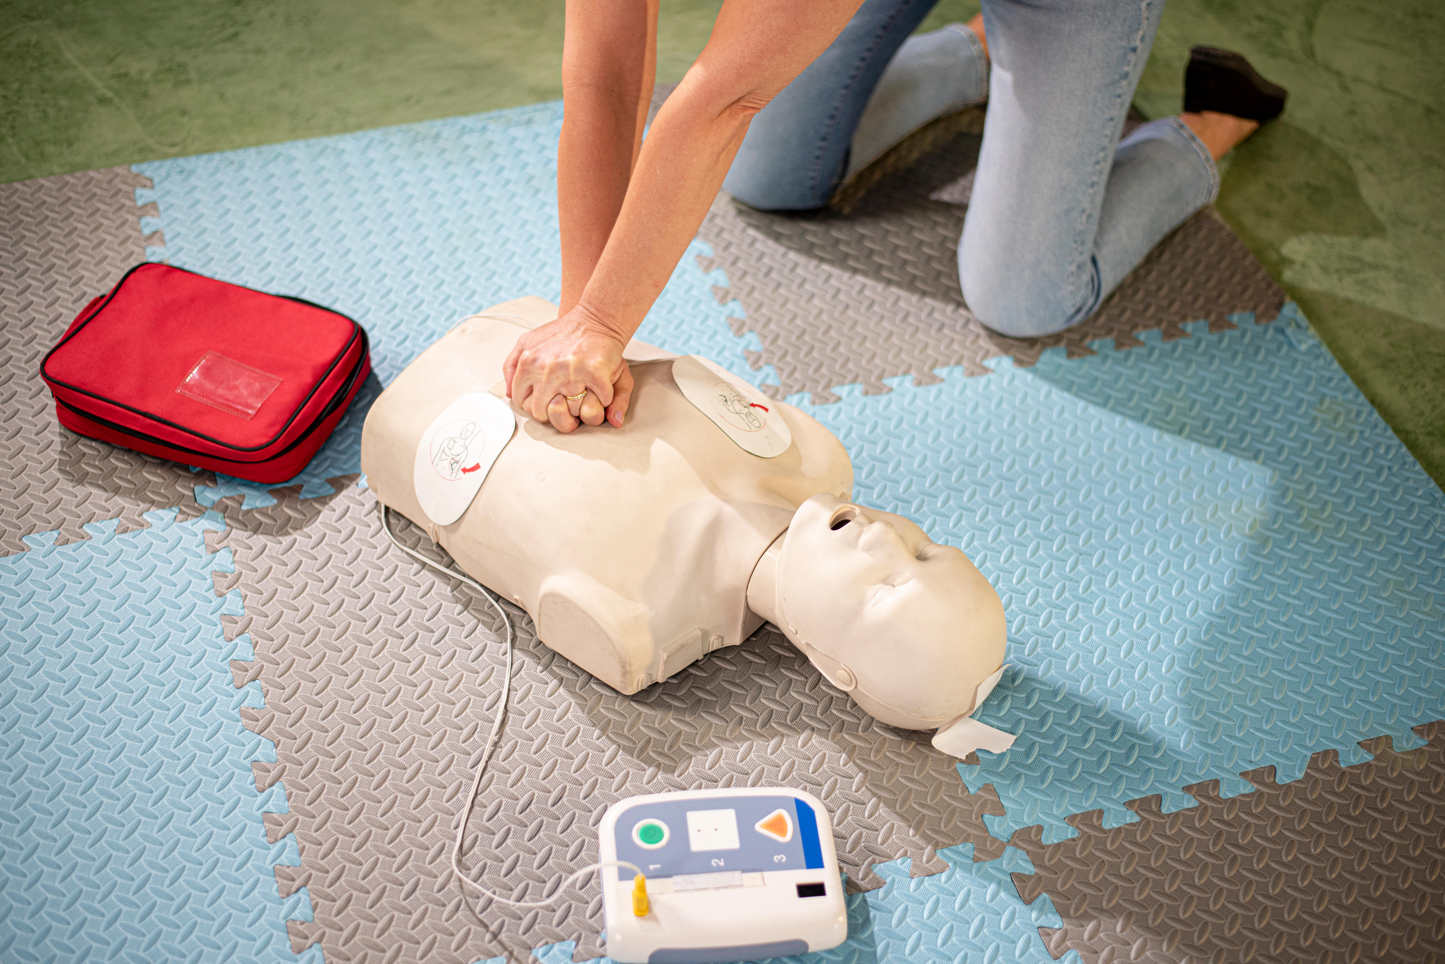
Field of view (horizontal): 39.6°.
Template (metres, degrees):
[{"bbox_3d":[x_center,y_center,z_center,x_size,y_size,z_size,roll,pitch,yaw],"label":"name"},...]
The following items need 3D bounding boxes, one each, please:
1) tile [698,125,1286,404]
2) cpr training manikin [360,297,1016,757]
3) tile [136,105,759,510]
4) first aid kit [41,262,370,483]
[{"bbox_3d":[0.263,-0.336,2.446,0.640,0.014,0.622,-11,46,-15],"label":"tile"},{"bbox_3d":[-0.021,0.028,1.891,0.665,0.210,0.330,28,49,22],"label":"cpr training manikin"},{"bbox_3d":[-0.315,-0.224,2.285,0.632,0.014,0.622,-11,46,-15],"label":"tile"},{"bbox_3d":[-0.537,-0.114,2.092,0.272,0.072,0.207,16,45,11],"label":"first aid kit"}]

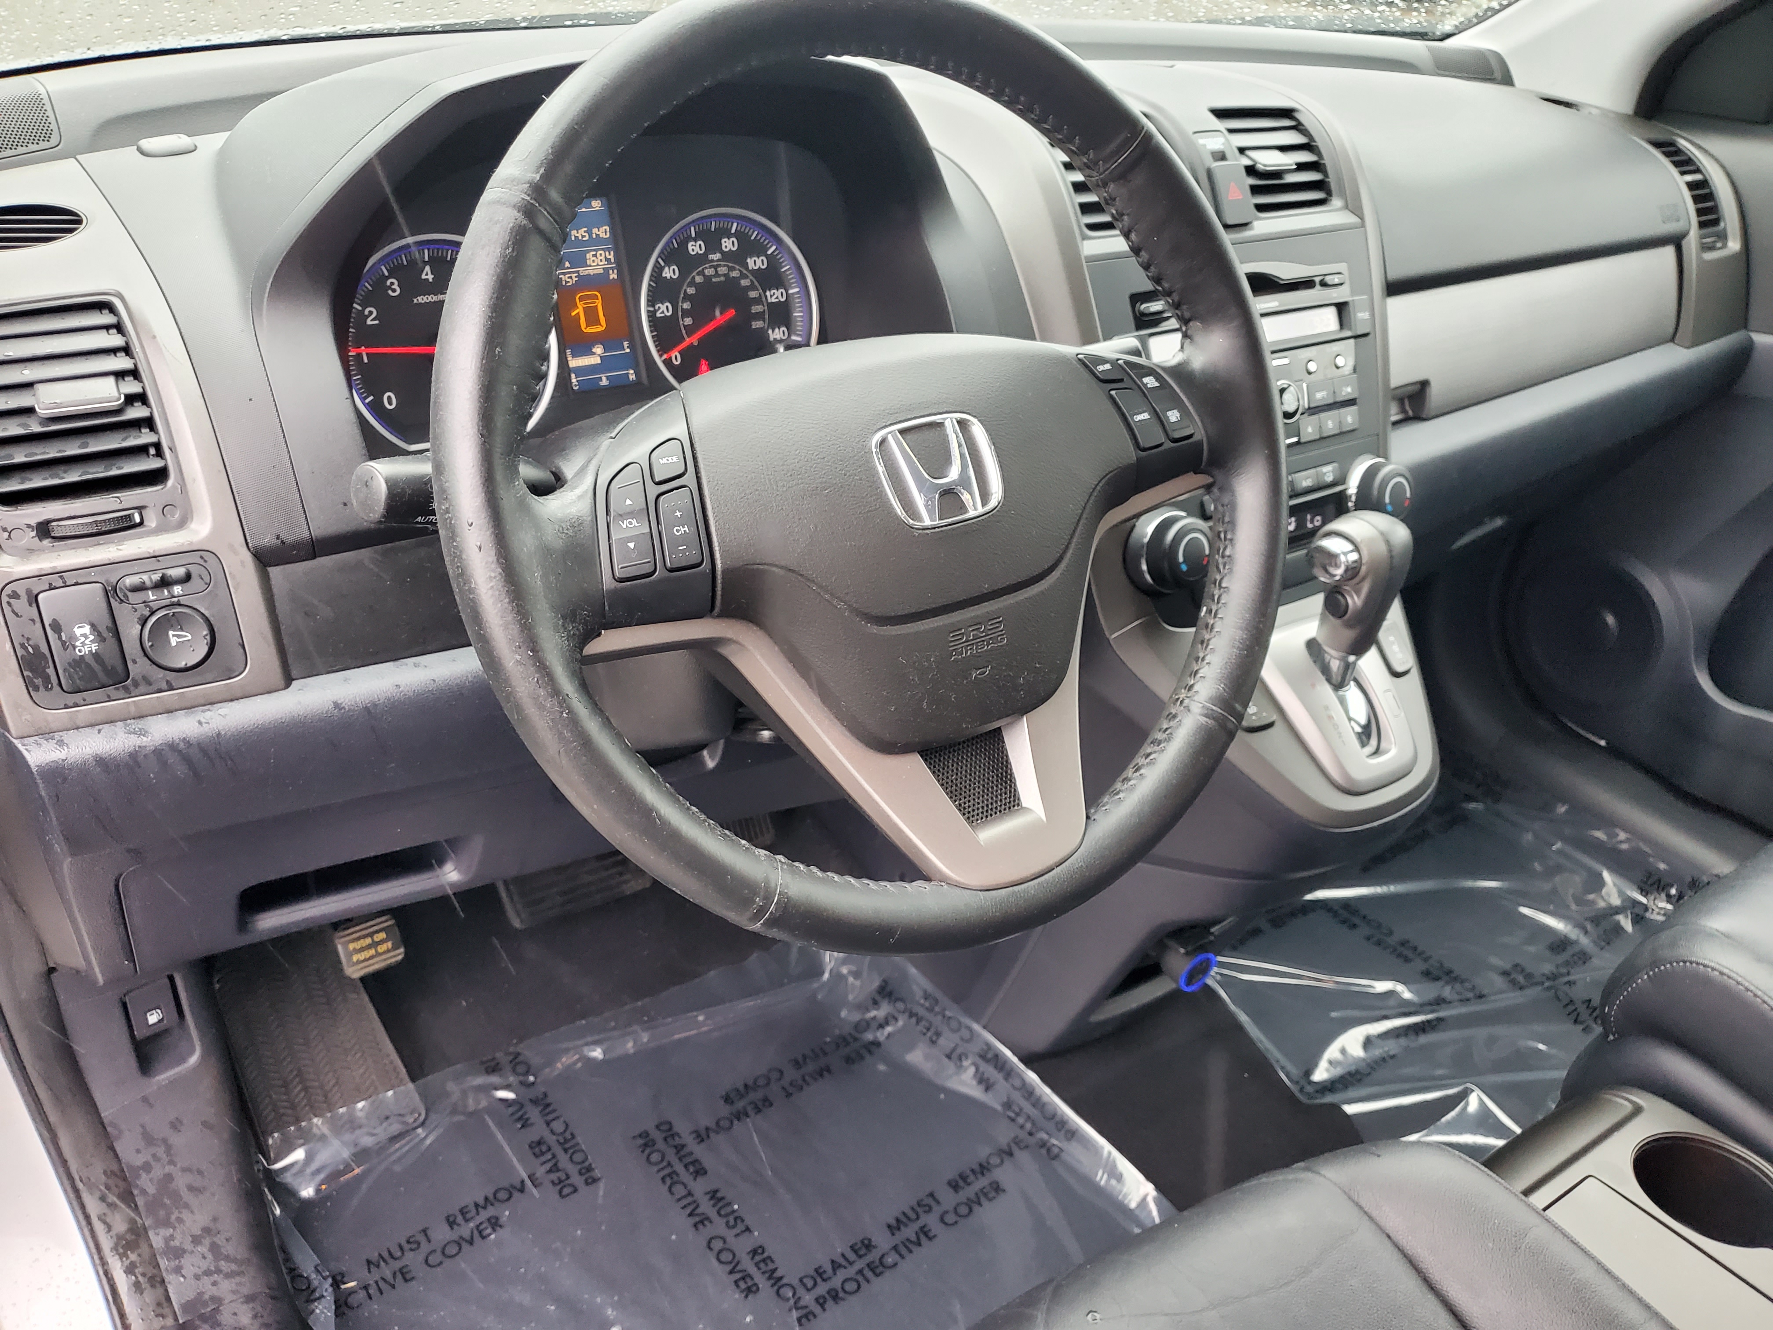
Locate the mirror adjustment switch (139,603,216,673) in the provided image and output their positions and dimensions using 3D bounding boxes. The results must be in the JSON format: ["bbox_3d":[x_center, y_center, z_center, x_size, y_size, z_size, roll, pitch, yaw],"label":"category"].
[{"bbox_3d":[-0.306,-0.013,0.578,0.028,0.028,0.012,-14,15,-25],"label":"mirror adjustment switch"}]

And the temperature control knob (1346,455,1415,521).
[{"bbox_3d":[0.333,-0.115,0.902,0.053,0.053,0.029,-17,14,-29],"label":"temperature control knob"}]

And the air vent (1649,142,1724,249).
[{"bbox_3d":[0.719,-0.425,1.197,0.068,0.098,0.030,-18,0,-32],"label":"air vent"}]

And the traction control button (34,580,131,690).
[{"bbox_3d":[-0.338,-0.012,0.563,0.025,0.042,0.012,-14,15,-25],"label":"traction control button"}]

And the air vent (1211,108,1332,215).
[{"bbox_3d":[0.250,-0.330,0.878,0.080,0.070,0.030,-17,2,-29],"label":"air vent"}]

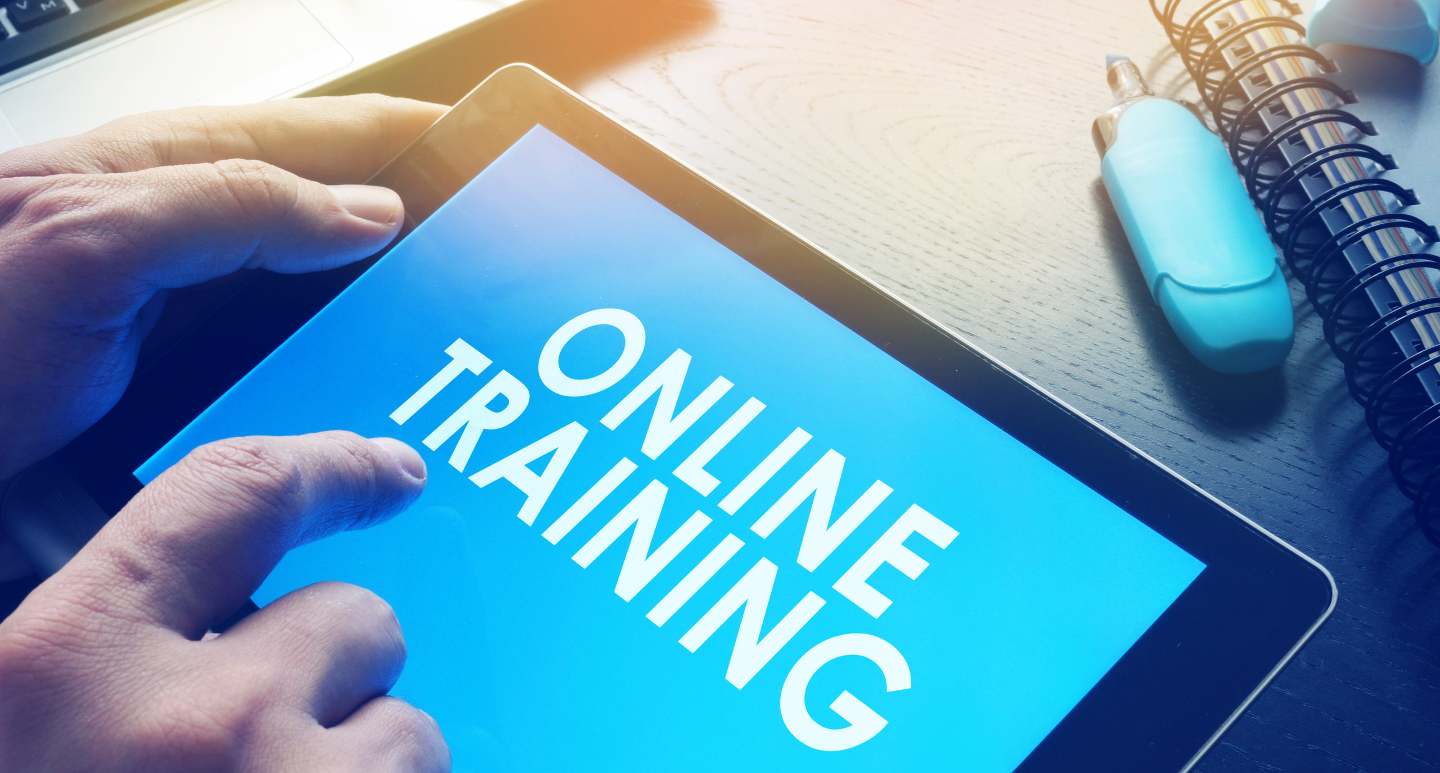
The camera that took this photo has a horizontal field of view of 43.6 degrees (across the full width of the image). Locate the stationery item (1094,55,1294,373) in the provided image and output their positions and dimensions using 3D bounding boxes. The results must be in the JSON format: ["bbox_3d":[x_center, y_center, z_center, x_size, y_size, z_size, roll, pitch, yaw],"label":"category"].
[{"bbox_3d":[0.106,-0.044,0.415,0.027,0.016,0.110,-8,44,1],"label":"stationery item"}]

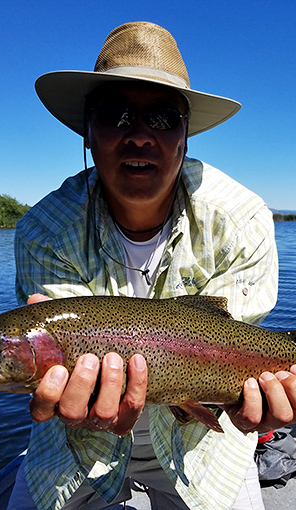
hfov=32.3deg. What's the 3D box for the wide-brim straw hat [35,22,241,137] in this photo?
[{"bbox_3d":[-0.011,-0.298,0.862,0.345,0.145,0.370,5,-2,-6],"label":"wide-brim straw hat"}]

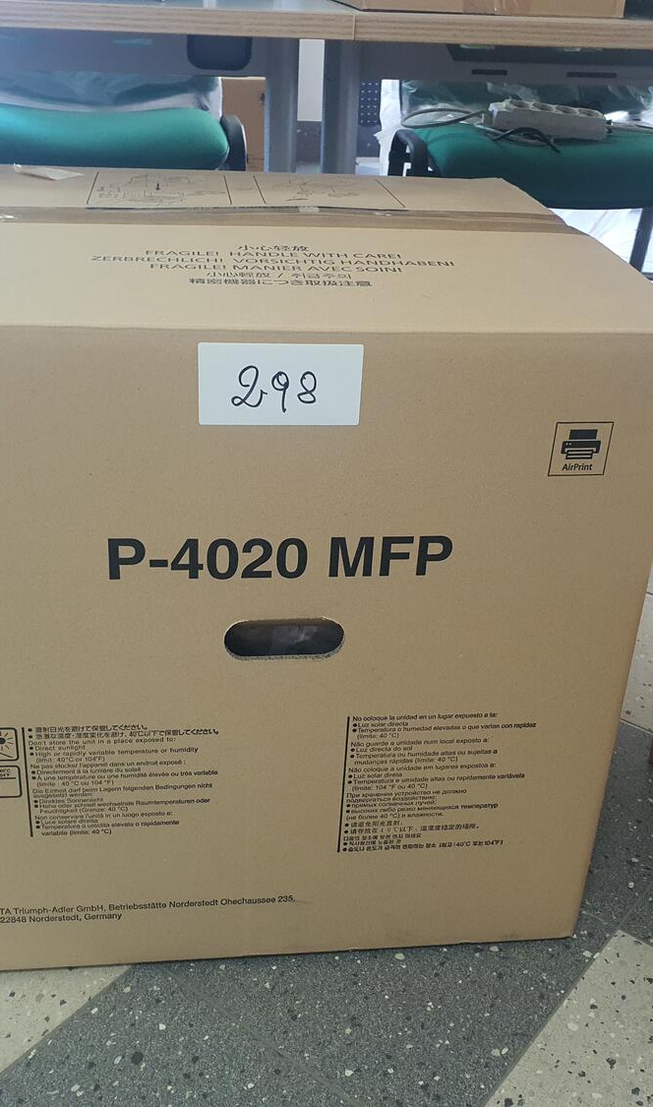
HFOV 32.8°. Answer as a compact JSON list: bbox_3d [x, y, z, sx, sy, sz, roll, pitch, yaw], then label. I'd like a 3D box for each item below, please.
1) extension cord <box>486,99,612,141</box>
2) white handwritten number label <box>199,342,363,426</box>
[{"bbox_3d":[0.415,-0.820,2.101,0.235,0.042,0.055,8,37,10],"label":"extension cord"},{"bbox_3d":[-0.029,-0.108,0.716,0.105,0.055,0.002,-1,29,-6],"label":"white handwritten number label"}]

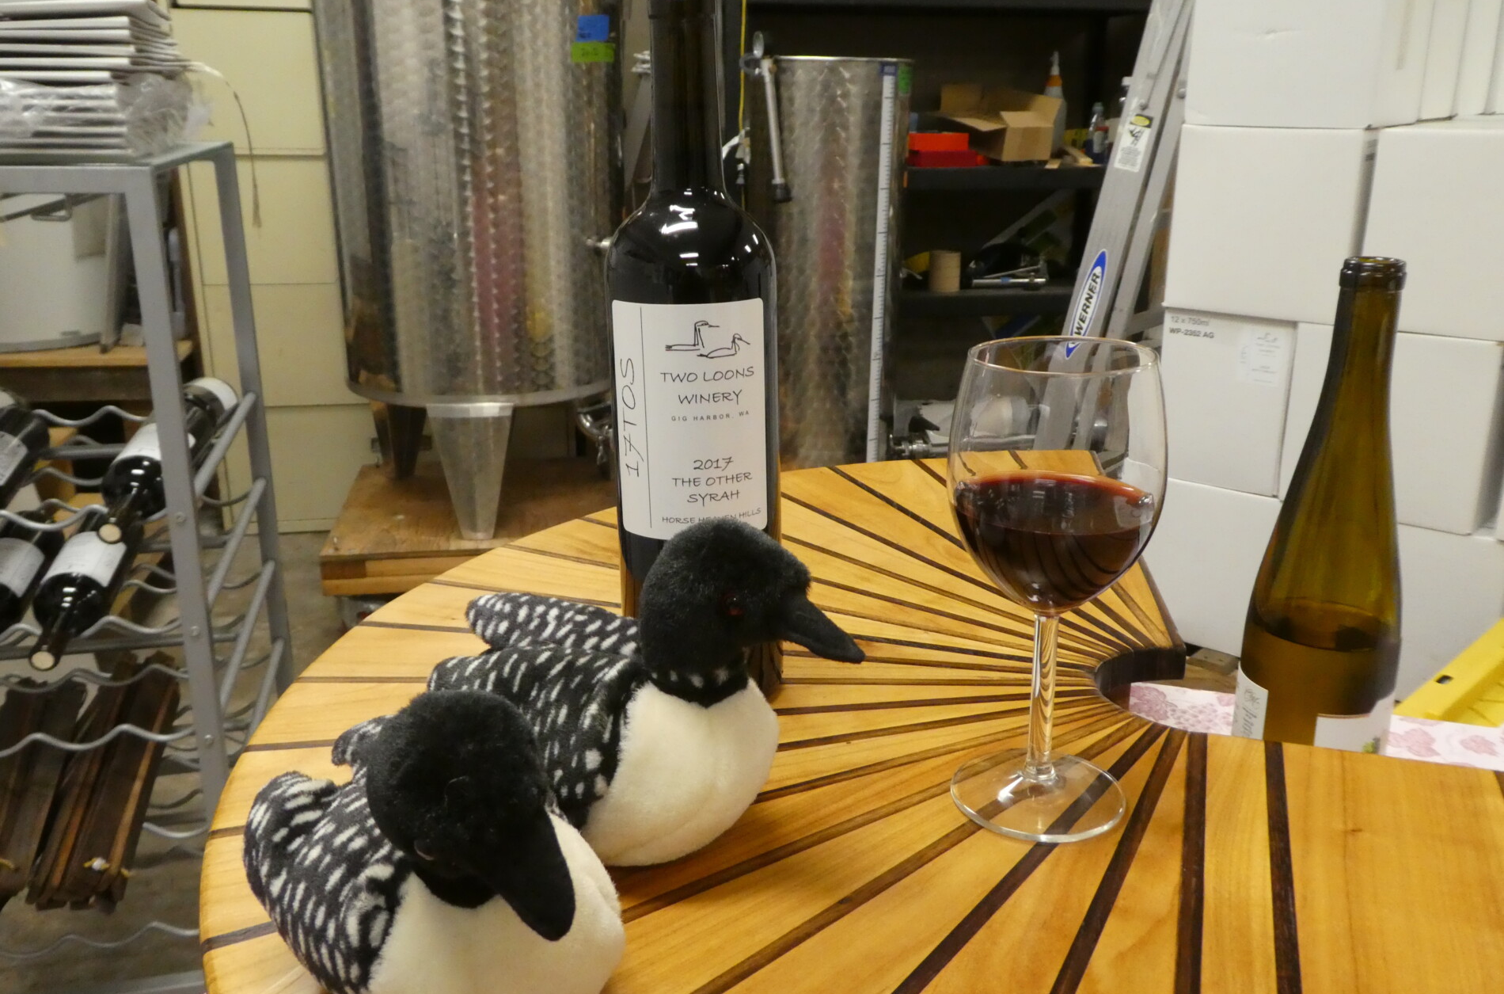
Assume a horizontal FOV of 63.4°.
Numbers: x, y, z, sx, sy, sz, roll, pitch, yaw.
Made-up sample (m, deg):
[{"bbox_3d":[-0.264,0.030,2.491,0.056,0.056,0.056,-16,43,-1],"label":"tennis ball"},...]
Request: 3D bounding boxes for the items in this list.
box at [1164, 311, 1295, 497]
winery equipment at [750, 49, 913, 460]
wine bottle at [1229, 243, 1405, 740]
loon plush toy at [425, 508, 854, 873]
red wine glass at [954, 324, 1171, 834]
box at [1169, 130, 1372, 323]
[{"bbox_3d":[0.996,-0.217,2.434,0.244,0.336,0.310,14,24,39],"label":"box"},{"bbox_3d":[0.169,-0.465,2.888,0.364,1.080,0.364,1,18,0],"label":"winery equipment"},{"bbox_3d":[0.307,0.037,0.645,0.078,0.322,0.078,-14,22,-35],"label":"wine bottle"},{"bbox_3d":[-0.062,0.065,0.510,0.198,0.137,0.096,13,23,36],"label":"loon plush toy"},{"bbox_3d":[0.121,0.037,0.497,0.086,0.193,0.086,-1,18,0],"label":"red wine glass"},{"bbox_3d":[0.993,-0.522,2.285,0.310,0.336,0.244,14,24,39],"label":"box"}]

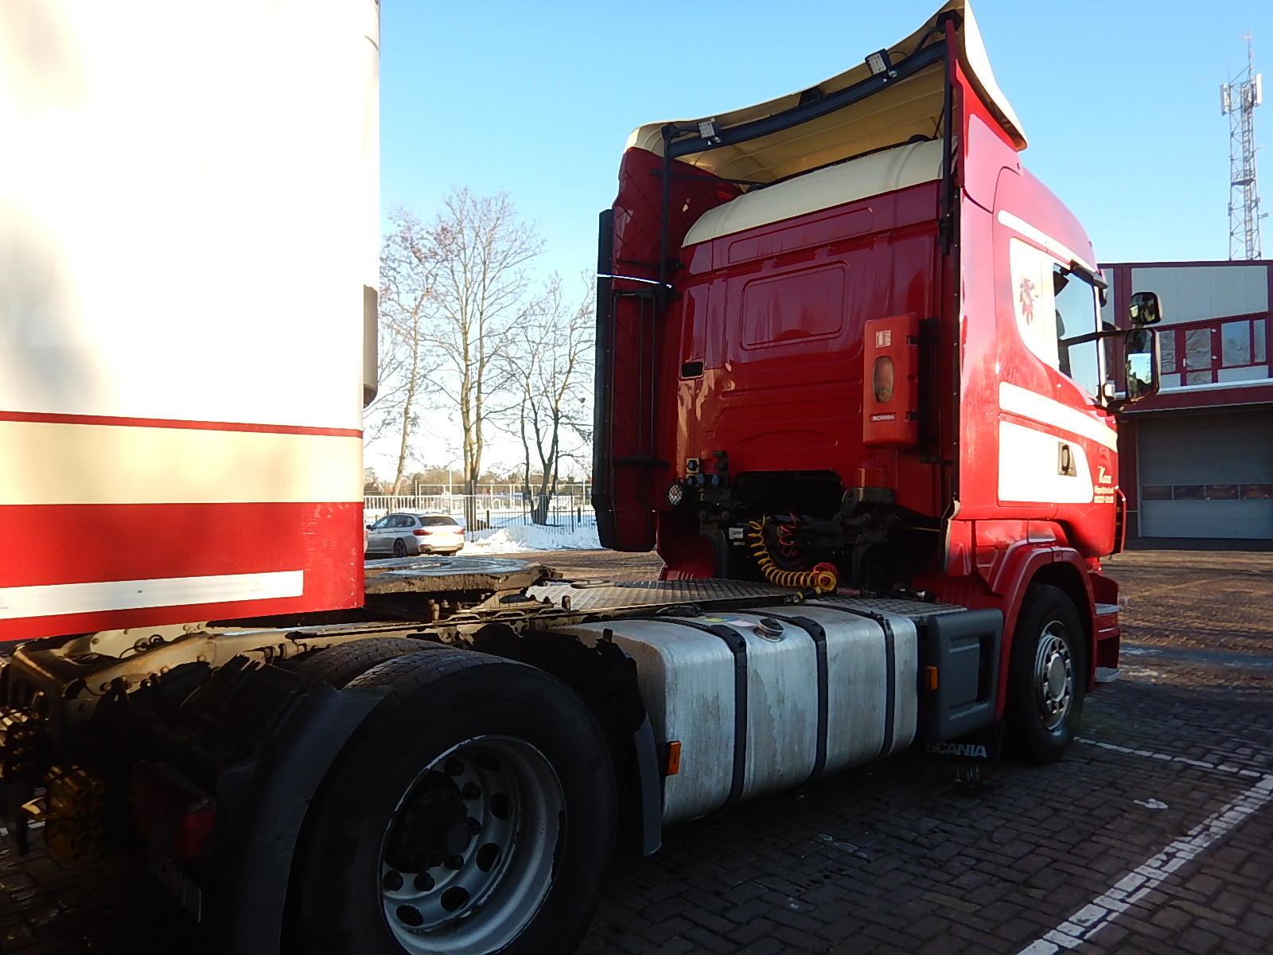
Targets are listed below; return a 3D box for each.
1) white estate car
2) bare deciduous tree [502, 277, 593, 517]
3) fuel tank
[{"bbox_3d":[-7.880,1.950,30.100,1.880,1.490,4.920,1,-2,-43],"label":"white estate car"},{"bbox_3d":[-5.250,-5.100,57.000,7.000,16.400,7.000,-1,-1,0],"label":"bare deciduous tree"},{"bbox_3d":[0.466,0.920,3.759,1.570,0.660,0.700,1,-2,-41],"label":"fuel tank"}]

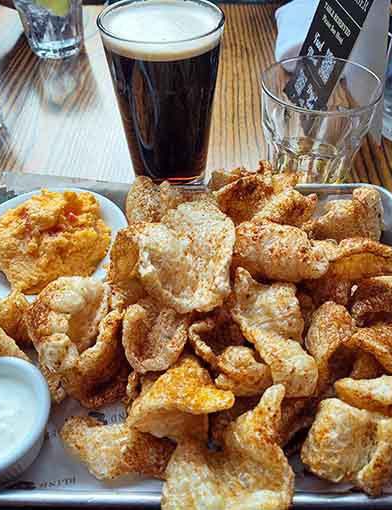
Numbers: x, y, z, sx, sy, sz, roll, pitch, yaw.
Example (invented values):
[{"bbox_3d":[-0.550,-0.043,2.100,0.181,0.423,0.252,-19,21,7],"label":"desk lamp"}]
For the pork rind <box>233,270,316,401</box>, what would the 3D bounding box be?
[{"bbox_3d":[0.044,0.044,0.255,0.040,0.033,0.064,-14,50,-11],"label":"pork rind"}]

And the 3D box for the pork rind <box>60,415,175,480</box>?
[{"bbox_3d":[-0.041,0.104,0.241,0.058,0.025,0.031,9,50,8],"label":"pork rind"}]

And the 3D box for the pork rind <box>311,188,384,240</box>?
[{"bbox_3d":[0.115,-0.030,0.343,0.053,0.037,0.032,0,48,1],"label":"pork rind"}]

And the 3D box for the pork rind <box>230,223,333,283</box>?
[{"bbox_3d":[0.058,-0.002,0.304,0.066,0.030,0.033,7,48,7],"label":"pork rind"}]

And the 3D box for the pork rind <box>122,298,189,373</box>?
[{"bbox_3d":[-0.024,0.046,0.265,0.040,0.038,0.036,0,49,1],"label":"pork rind"}]

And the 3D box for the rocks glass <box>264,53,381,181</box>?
[{"bbox_3d":[0.095,-0.098,0.376,0.089,0.095,0.089,0,48,1],"label":"rocks glass"}]

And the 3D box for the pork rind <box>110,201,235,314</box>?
[{"bbox_3d":[-0.015,0.002,0.284,0.071,0.046,0.060,0,49,1],"label":"pork rind"}]

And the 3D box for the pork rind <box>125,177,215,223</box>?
[{"bbox_3d":[-0.020,-0.037,0.345,0.067,0.037,0.034,0,48,1],"label":"pork rind"}]

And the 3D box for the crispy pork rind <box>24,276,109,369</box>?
[{"bbox_3d":[-0.079,0.044,0.278,0.048,0.038,0.044,0,48,1],"label":"crispy pork rind"}]

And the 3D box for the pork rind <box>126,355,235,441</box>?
[{"bbox_3d":[-0.009,0.079,0.248,0.055,0.036,0.041,-6,49,-5],"label":"pork rind"}]

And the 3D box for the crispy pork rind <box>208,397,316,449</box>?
[{"bbox_3d":[0.036,0.091,0.246,0.054,0.028,0.032,0,49,1],"label":"crispy pork rind"}]

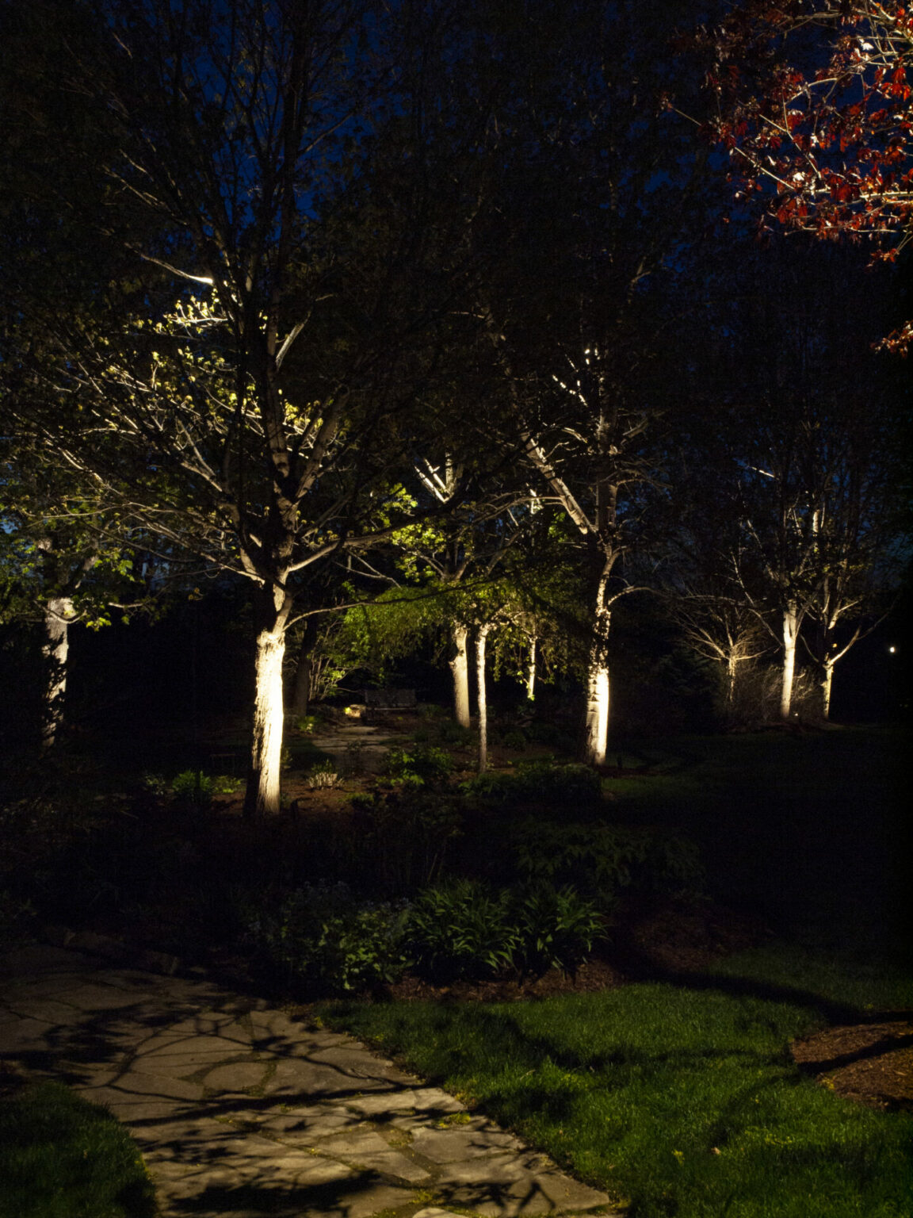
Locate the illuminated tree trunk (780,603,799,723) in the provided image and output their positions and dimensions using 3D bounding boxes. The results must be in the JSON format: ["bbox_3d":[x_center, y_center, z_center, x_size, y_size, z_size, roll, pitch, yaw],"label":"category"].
[{"bbox_3d":[7.549,1.174,31.855,0.409,2.671,0.360,0,-2,0],"label":"illuminated tree trunk"}]

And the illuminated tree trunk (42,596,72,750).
[{"bbox_3d":[-6.262,0.999,22.053,0.448,2.430,0.450,0,-2,0],"label":"illuminated tree trunk"}]

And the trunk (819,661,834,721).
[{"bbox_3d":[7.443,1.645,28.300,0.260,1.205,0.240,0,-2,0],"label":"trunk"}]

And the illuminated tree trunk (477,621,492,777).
[{"bbox_3d":[0.343,1.119,17.800,0.170,1.913,0.150,0,-2,0],"label":"illuminated tree trunk"}]

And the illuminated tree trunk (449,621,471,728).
[{"bbox_3d":[0.065,1.264,27.300,0.390,2.067,0.360,0,-2,0],"label":"illuminated tree trunk"}]

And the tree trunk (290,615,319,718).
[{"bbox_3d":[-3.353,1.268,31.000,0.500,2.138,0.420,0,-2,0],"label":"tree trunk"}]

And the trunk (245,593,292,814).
[{"bbox_3d":[-1.744,0.868,13.032,0.427,2.150,0.400,0,-2,0],"label":"trunk"}]

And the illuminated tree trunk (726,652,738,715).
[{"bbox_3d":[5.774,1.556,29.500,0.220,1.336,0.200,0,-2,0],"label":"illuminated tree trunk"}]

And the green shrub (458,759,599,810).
[{"bbox_3d":[0.770,1.775,14.600,1.460,0.450,1.100,0,-2,0],"label":"green shrub"}]

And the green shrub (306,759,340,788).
[{"bbox_3d":[-1.520,1.882,16.000,0.390,0.330,0.360,0,-2,0],"label":"green shrub"}]

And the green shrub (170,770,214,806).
[{"bbox_3d":[-2.680,1.817,14.260,0.434,0.353,0.420,0,-2,0],"label":"green shrub"}]

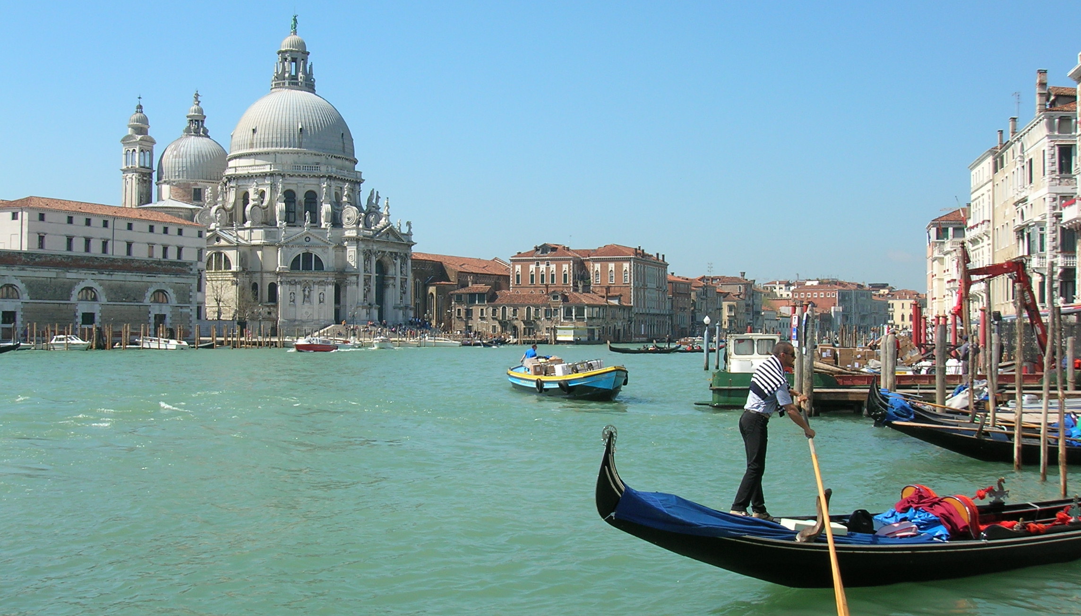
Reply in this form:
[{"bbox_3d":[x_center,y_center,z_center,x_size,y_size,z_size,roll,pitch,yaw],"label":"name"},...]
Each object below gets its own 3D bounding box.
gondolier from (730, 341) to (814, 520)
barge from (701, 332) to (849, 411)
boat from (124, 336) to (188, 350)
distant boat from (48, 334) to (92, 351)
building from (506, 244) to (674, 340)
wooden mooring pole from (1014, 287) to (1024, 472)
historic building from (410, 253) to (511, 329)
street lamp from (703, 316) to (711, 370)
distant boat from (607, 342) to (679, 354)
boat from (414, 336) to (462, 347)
[{"bbox_3d":[2.235,1.187,11.500,0.760,1.720,0.580,0,-1,-7],"label":"gondolier"},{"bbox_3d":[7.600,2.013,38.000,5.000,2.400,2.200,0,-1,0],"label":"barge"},{"bbox_3d":[-50.495,4.605,157.000,7.800,1.800,2.400,0,-1,23],"label":"boat"},{"bbox_3d":[-59.081,4.257,148.500,5.500,2.000,2.100,0,-1,-6],"label":"distant boat"},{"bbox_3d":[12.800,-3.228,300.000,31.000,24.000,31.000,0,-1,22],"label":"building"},{"bbox_3d":[8.192,1.229,20.300,0.140,3.150,0.140,0,-1,0],"label":"wooden mooring pole"},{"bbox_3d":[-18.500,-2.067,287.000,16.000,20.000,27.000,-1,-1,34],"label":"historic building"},{"bbox_3d":[10.638,2.246,76.000,0.480,3.470,0.480,0,-1,0],"label":"street lamp"},{"bbox_3d":[12.463,4.738,144.000,9.300,1.500,1.400,1,-1,-14],"label":"distant boat"},{"bbox_3d":[-17.110,5.676,201.000,8.000,1.850,2.400,0,-1,-6],"label":"boat"}]

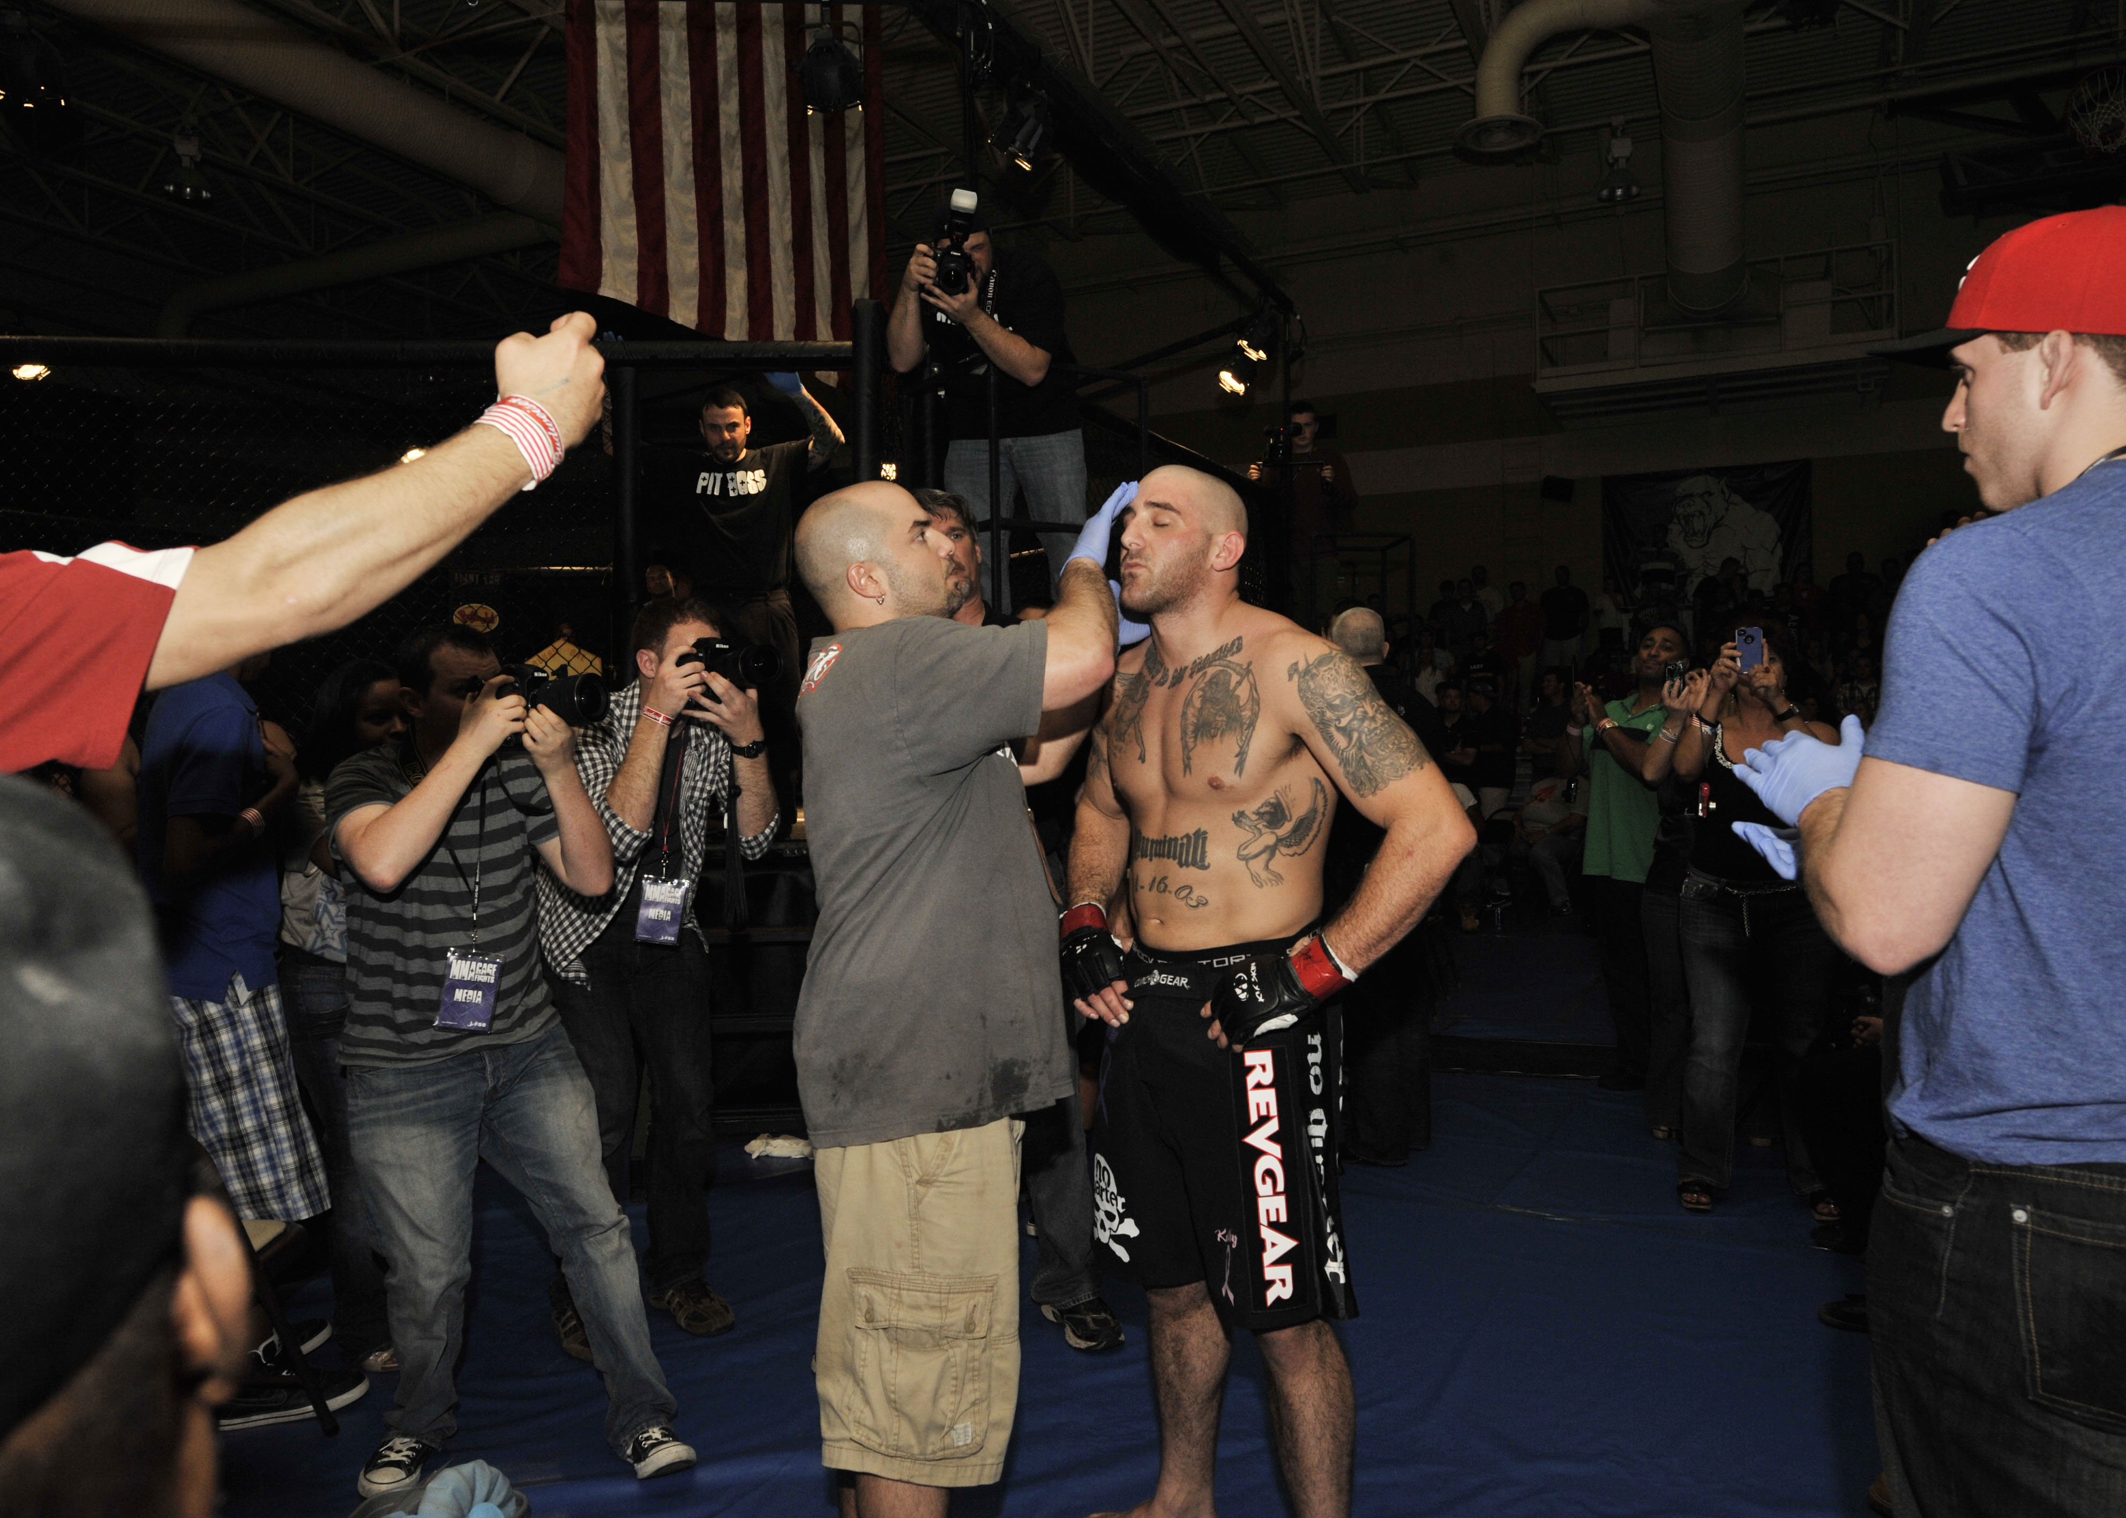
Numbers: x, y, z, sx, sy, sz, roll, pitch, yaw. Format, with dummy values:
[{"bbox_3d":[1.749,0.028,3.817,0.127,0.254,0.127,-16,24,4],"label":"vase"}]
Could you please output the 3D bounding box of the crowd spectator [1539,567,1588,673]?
[{"bbox_3d":[5.646,-1.269,17.104,0.580,1.800,0.400,-1,0,22],"label":"crowd spectator"}]

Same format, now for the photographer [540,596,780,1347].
[{"bbox_3d":[-0.923,0.480,3.473,0.560,1.700,0.580,-1,0,-31],"label":"photographer"}]

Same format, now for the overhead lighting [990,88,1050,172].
[{"bbox_3d":[-0.176,-2.637,6.400,0.230,0.340,0.220,30,11,19],"label":"overhead lighting"}]

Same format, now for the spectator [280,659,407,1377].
[{"bbox_3d":[-1.573,0.561,3.383,0.400,1.570,0.460,-1,0,35],"label":"spectator"}]

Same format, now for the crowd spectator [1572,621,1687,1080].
[{"bbox_3d":[2.184,0.371,5.884,0.520,1.790,0.480,-1,0,34],"label":"crowd spectator"}]

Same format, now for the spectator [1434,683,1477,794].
[{"bbox_3d":[3.152,0.272,12.304,0.550,1.770,0.420,-1,0,13],"label":"spectator"}]

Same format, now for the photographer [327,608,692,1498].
[{"bbox_3d":[-1.034,0.539,2.830,0.560,1.580,0.560,-1,0,41],"label":"photographer"}]

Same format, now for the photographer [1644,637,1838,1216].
[{"bbox_3d":[2.021,0.468,4.460,0.540,1.650,0.480,-1,0,33],"label":"photographer"}]

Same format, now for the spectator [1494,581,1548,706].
[{"bbox_3d":[4.983,-1.039,16.504,0.560,1.760,0.420,-1,0,34],"label":"spectator"}]

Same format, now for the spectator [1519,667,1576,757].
[{"bbox_3d":[3.812,0.167,11.901,0.500,1.760,0.360,-1,0,41],"label":"spectator"}]

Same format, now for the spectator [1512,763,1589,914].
[{"bbox_3d":[3.807,0.569,11.700,0.850,1.220,0.600,-1,0,-41],"label":"spectator"}]

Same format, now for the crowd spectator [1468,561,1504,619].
[{"bbox_3d":[4.837,-1.323,17.404,0.540,1.780,0.380,-1,0,34],"label":"crowd spectator"}]

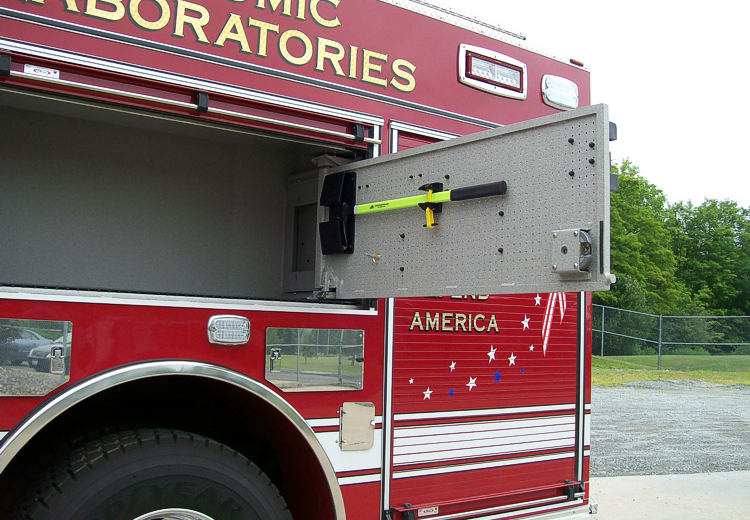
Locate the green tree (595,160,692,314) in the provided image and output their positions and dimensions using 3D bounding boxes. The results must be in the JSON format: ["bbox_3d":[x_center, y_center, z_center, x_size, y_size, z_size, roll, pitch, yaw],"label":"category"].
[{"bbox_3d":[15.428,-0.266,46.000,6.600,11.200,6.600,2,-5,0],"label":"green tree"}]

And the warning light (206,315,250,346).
[{"bbox_3d":[-0.503,0.243,2.694,0.166,0.108,0.040,5,-6,-35],"label":"warning light"}]

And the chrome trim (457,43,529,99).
[{"bbox_3d":[0.542,-0.854,3.538,0.430,0.228,0.035,5,-6,-35],"label":"chrome trim"}]

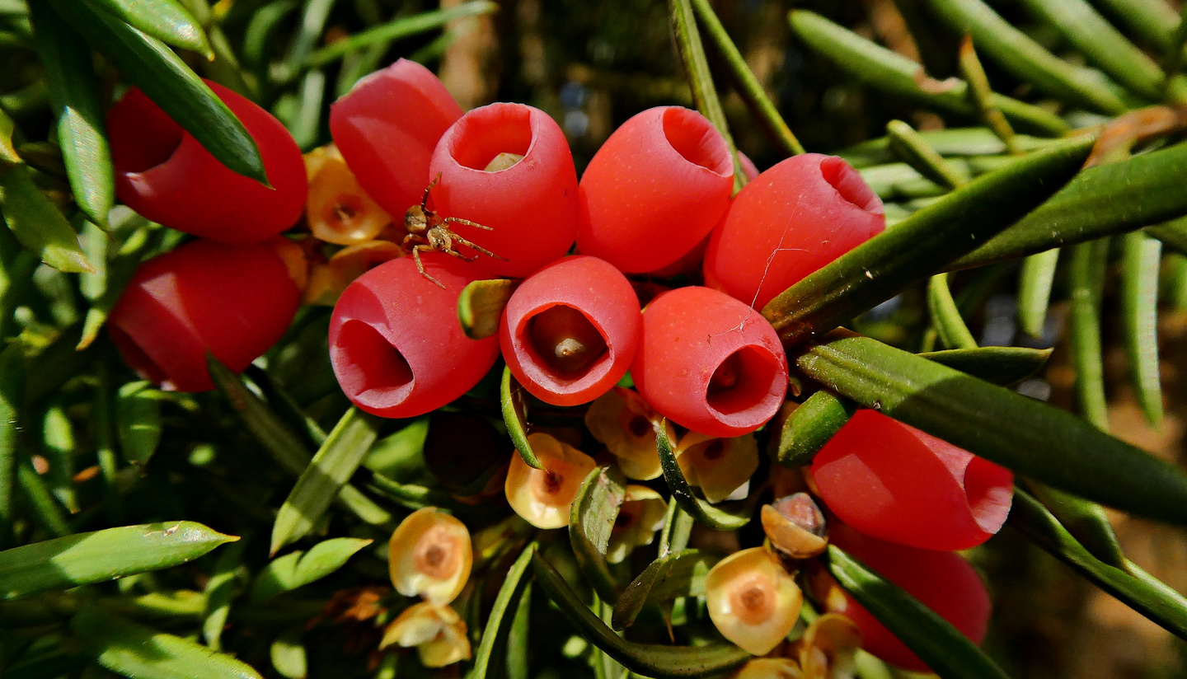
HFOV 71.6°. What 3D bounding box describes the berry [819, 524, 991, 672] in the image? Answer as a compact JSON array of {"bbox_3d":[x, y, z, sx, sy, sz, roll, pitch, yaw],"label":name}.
[{"bbox_3d":[0.025,0.020,0.066,0.012,0.011,0.011,19,-1,-18],"label":"berry"}]

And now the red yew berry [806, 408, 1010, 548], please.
[{"bbox_3d":[0.024,0.010,0.061,0.013,0.010,0.010,15,11,21],"label":"red yew berry"}]

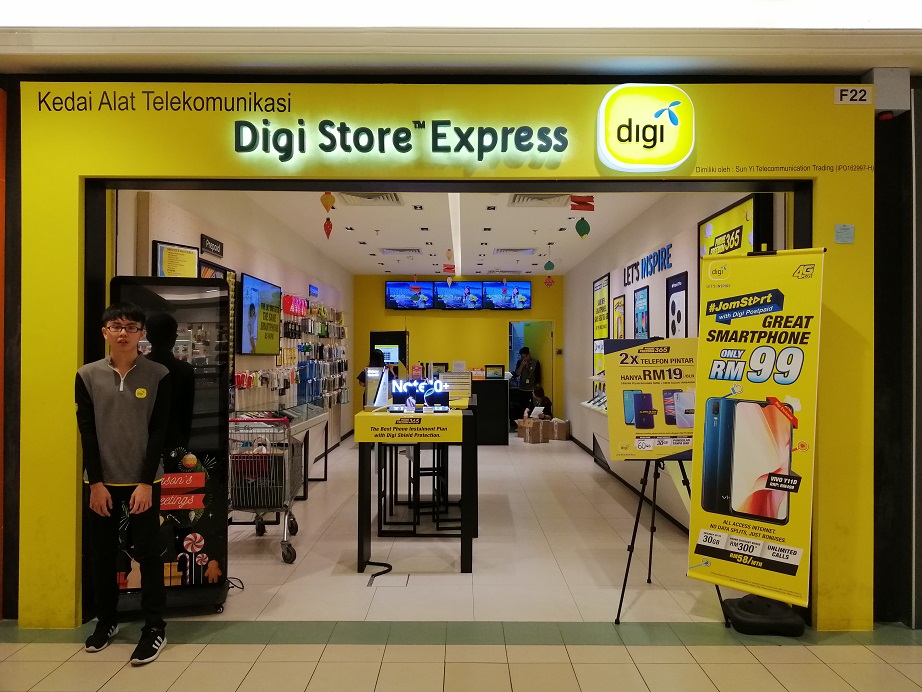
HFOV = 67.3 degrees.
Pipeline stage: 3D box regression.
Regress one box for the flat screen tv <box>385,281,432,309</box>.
[{"bbox_3d":[-0.948,-0.924,12.800,0.900,0.525,0.070,0,-1,0],"label":"flat screen tv"}]

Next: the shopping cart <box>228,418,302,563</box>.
[{"bbox_3d":[-1.443,1.006,5.160,0.560,1.020,0.950,0,-1,-2],"label":"shopping cart"}]

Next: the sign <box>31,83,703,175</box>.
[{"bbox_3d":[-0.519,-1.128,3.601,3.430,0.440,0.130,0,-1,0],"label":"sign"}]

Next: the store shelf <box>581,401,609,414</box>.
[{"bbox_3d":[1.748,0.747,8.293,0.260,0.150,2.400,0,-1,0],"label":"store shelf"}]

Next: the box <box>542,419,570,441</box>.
[{"bbox_3d":[1.656,1.431,11.847,0.360,0.320,0.340,0,-1,20],"label":"box"}]

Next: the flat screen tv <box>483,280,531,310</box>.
[{"bbox_3d":[0.856,-0.924,12.800,0.900,0.525,0.070,0,-1,0],"label":"flat screen tv"}]

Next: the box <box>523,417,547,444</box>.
[{"bbox_3d":[1.255,1.400,11.420,0.320,0.380,0.280,0,-1,-24],"label":"box"}]

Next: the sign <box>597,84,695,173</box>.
[{"bbox_3d":[0.956,-1.129,3.586,0.466,0.425,0.140,0,-1,0],"label":"sign"}]

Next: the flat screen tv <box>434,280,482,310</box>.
[{"bbox_3d":[-0.048,-0.924,12.800,0.900,0.525,0.070,0,-1,0],"label":"flat screen tv"}]

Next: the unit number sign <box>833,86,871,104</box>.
[{"bbox_3d":[2.084,-1.330,3.680,0.199,0.094,0.010,0,-1,0],"label":"unit number sign"}]

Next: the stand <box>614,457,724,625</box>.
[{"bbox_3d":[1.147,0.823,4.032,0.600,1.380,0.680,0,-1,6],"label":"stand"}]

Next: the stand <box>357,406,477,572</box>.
[{"bbox_3d":[-0.316,0.991,4.811,0.790,1.050,0.400,0,-1,0],"label":"stand"}]

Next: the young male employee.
[{"bbox_3d":[-1.662,0.642,3.430,0.450,1.720,0.340,0,-1,-16],"label":"young male employee"}]

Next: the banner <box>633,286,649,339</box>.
[{"bbox_3d":[1.800,-0.147,6.890,0.030,0.850,0.600,0,-1,1],"label":"banner"}]

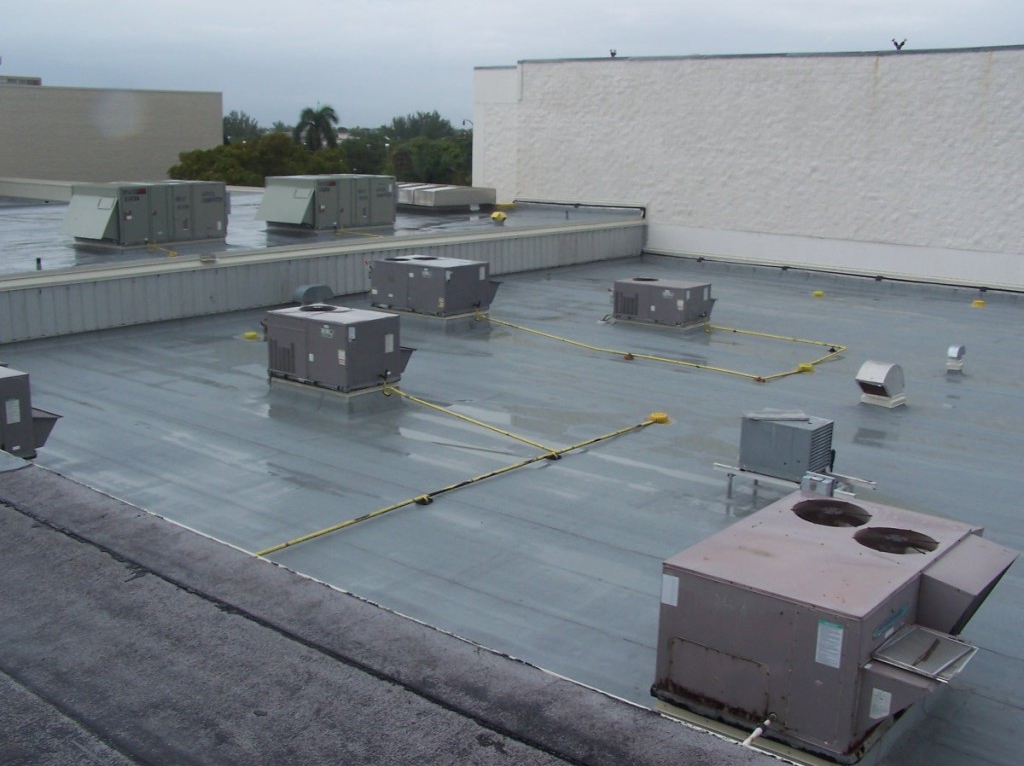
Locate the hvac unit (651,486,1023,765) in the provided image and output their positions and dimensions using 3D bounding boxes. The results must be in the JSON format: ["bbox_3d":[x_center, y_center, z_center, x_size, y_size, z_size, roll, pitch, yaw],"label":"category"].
[{"bbox_3d":[2.535,1.751,8.375,1.958,1.024,2.270,10,16,38],"label":"hvac unit"}]

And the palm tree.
[{"bbox_3d":[-18.320,-19.570,106.370,4.600,12.990,4.600,1,12,0],"label":"palm tree"}]

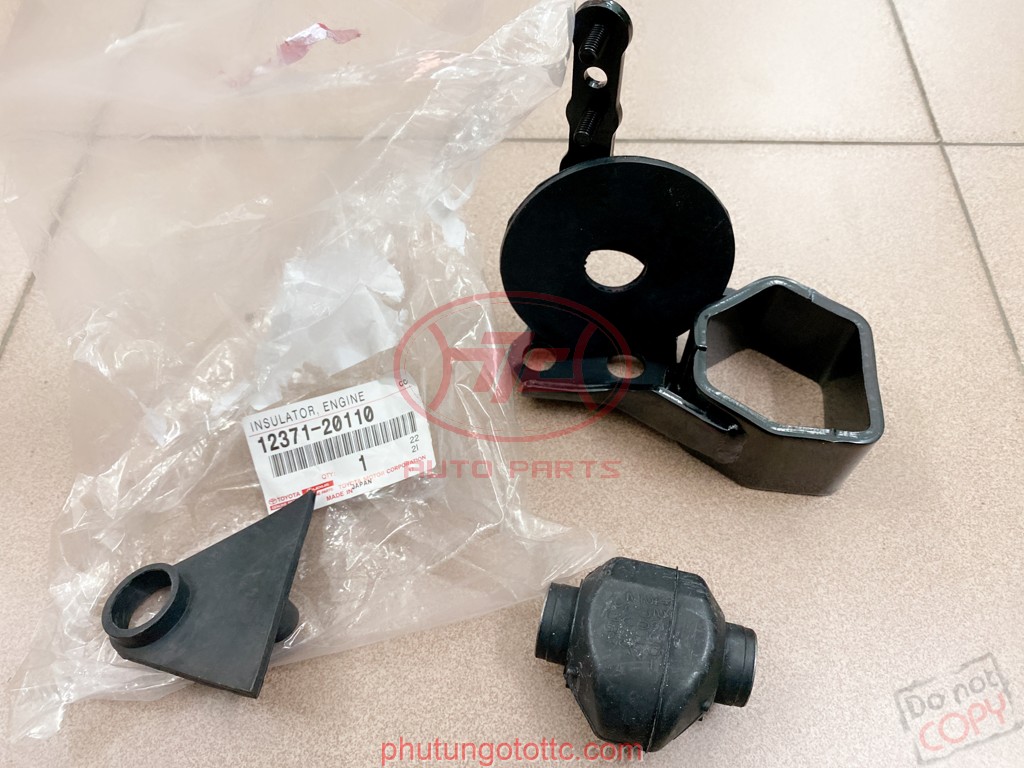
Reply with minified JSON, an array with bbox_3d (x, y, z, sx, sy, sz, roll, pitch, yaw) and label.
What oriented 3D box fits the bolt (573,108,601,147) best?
[{"bbox_3d":[0.037,-0.127,0.381,0.009,0.009,0.018,16,61,10],"label":"bolt"}]

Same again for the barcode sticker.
[{"bbox_3d":[-0.062,0.021,0.280,0.062,0.004,0.042,-16,61,-8],"label":"barcode sticker"}]

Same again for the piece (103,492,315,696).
[{"bbox_3d":[-0.139,0.105,0.354,0.092,0.037,0.102,-15,39,14],"label":"piece"}]

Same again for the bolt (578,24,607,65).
[{"bbox_3d":[0.036,-0.150,0.340,0.009,0.009,0.016,16,61,10],"label":"bolt"}]

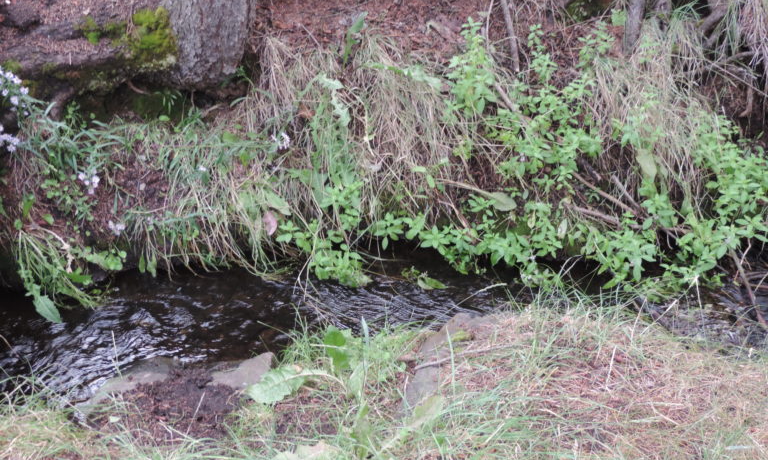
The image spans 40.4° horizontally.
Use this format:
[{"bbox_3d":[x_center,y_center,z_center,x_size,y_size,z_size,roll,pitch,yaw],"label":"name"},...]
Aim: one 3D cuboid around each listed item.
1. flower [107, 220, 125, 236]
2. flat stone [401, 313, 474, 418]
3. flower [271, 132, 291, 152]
[{"bbox_3d":[-0.808,-0.004,3.150,0.056,0.046,0.045,0,26,0],"label":"flower"},{"bbox_3d":[0.131,0.345,2.513,0.160,0.080,0.420,8,27,17],"label":"flat stone"},{"bbox_3d":[-0.328,-0.283,3.300,0.058,0.055,0.045,0,26,0],"label":"flower"}]

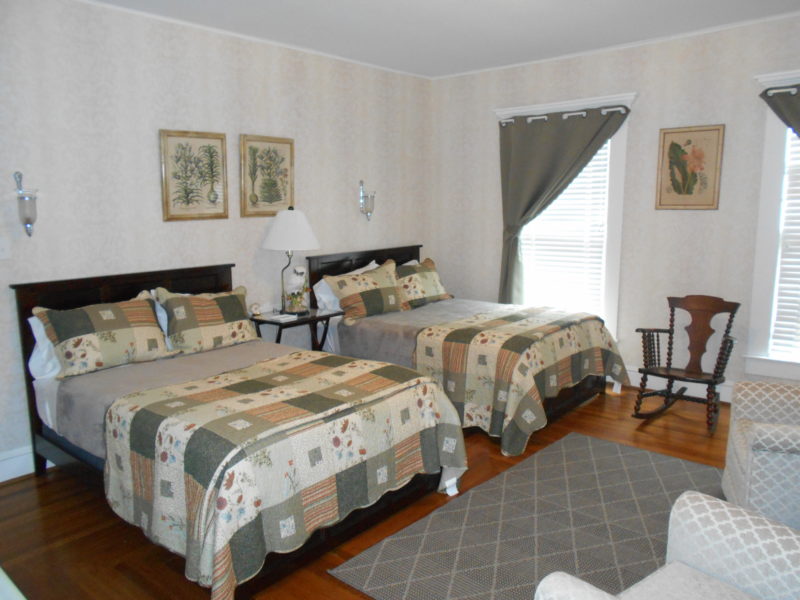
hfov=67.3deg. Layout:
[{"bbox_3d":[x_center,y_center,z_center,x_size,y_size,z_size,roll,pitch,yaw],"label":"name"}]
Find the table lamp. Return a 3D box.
[{"bbox_3d":[-0.842,-0.308,4.656,0.464,0.823,0.464,-1,9,0],"label":"table lamp"}]

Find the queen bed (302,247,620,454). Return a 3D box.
[{"bbox_3d":[0.491,0.213,5.004,2.048,1.146,1.672,8,12,41],"label":"queen bed"}]

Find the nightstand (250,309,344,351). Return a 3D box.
[{"bbox_3d":[-0.773,0.491,4.633,0.407,0.747,0.588,8,12,41],"label":"nightstand"}]

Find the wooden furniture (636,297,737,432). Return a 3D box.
[{"bbox_3d":[2.130,0.425,4.446,0.584,0.872,0.688,8,12,41],"label":"wooden furniture"}]

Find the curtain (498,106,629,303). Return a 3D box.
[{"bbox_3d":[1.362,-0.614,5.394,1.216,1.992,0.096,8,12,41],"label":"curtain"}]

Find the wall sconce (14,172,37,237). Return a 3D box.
[{"bbox_3d":[-2.127,-0.542,3.411,0.136,0.367,0.096,8,12,41],"label":"wall sconce"}]

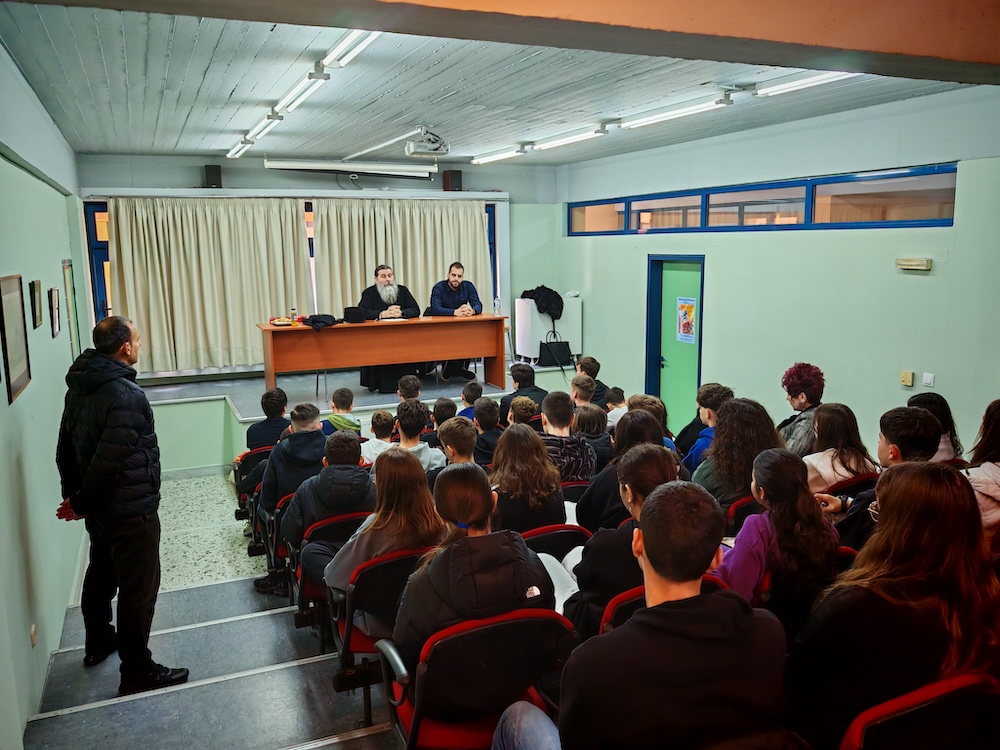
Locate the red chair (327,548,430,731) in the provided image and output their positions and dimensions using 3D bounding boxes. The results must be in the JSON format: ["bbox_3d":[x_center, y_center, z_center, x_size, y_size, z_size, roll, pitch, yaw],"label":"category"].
[{"bbox_3d":[-0.442,1.028,3.176,0.540,0.840,0.620,-5,11,-24],"label":"red chair"}]

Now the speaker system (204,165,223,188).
[{"bbox_3d":[-3.505,-2.420,9.534,0.185,0.285,0.200,-5,11,-24],"label":"speaker system"}]

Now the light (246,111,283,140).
[{"bbox_3d":[-1.934,-2.040,6.356,0.120,0.095,1.225,-5,11,-24],"label":"light"}]

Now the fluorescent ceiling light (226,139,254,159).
[{"bbox_3d":[-2.585,-2.264,7.729,0.120,0.095,1.225,-5,11,-24],"label":"fluorescent ceiling light"}]

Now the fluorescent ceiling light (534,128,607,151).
[{"bbox_3d":[0.649,-2.287,7.505,0.170,0.090,1.250,-5,11,-24],"label":"fluorescent ceiling light"}]

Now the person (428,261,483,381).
[{"bbox_3d":[-0.475,-0.575,8.522,0.600,1.320,0.820,-4,10,-17],"label":"person"}]

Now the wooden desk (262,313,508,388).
[{"bbox_3d":[-1.127,-0.177,7.936,2.400,0.757,0.520,-4,10,-17],"label":"wooden desk"}]

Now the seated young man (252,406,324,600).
[{"bbox_3d":[-1.247,0.789,4.869,0.530,1.290,0.740,-5,11,-24],"label":"seated young man"}]

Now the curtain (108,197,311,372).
[{"bbox_3d":[-3.259,-1.042,9.016,2.200,1.950,0.150,-5,11,-24],"label":"curtain"}]

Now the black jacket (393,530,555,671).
[{"bbox_3d":[-0.074,0.718,2.325,0.530,0.560,0.400,-5,11,-24],"label":"black jacket"}]

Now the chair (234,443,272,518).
[{"bbox_3d":[-1.876,0.916,6.389,0.540,0.800,0.560,-5,11,-24],"label":"chair"}]

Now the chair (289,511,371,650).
[{"bbox_3d":[-0.811,1.015,3.994,0.540,0.840,0.620,-5,11,-24],"label":"chair"}]

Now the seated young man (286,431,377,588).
[{"bbox_3d":[-0.885,0.834,4.075,0.560,1.170,0.760,-5,11,-24],"label":"seated young man"}]

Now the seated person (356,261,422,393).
[{"bbox_3d":[-1.250,-0.538,8.607,0.700,1.325,0.850,-3,10,-16],"label":"seated person"}]

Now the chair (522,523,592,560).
[{"bbox_3d":[0.090,0.983,3.490,0.540,0.800,0.560,-5,11,-24],"label":"chair"}]

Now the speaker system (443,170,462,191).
[{"bbox_3d":[-0.607,-2.512,10.128,0.160,0.240,0.210,-5,11,-24],"label":"speaker system"}]

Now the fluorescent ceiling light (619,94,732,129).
[{"bbox_3d":[1.320,-2.049,6.061,0.170,0.090,1.250,-5,11,-24],"label":"fluorescent ceiling light"}]

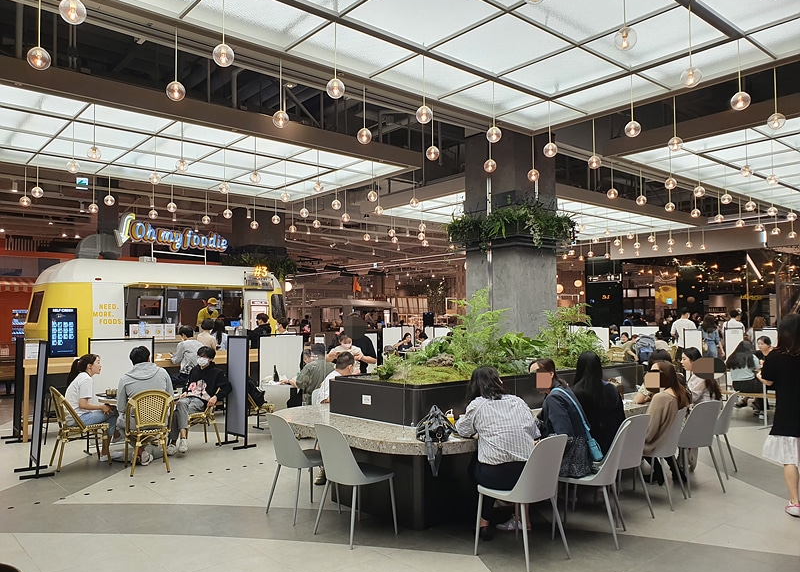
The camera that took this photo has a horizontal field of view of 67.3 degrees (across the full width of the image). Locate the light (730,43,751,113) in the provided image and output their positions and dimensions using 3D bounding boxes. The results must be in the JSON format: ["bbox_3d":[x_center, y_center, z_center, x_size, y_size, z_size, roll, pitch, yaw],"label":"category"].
[{"bbox_3d":[3.052,-1.889,5.397,0.162,0.642,0.162,2,-3,-40],"label":"light"}]

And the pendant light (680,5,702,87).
[{"bbox_3d":[1.423,-1.175,2.942,0.100,0.416,0.100,2,-4,-40],"label":"pendant light"}]

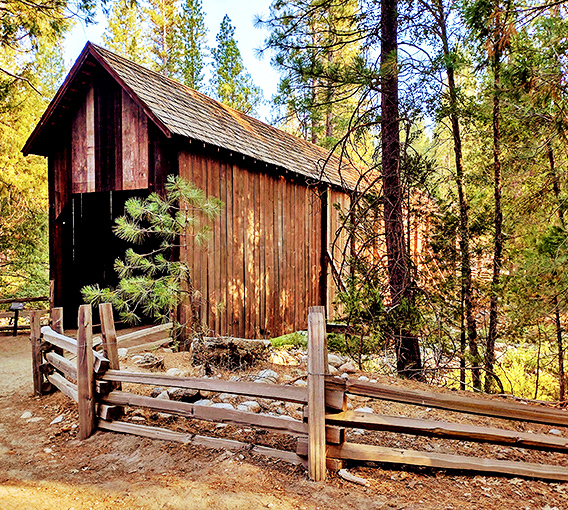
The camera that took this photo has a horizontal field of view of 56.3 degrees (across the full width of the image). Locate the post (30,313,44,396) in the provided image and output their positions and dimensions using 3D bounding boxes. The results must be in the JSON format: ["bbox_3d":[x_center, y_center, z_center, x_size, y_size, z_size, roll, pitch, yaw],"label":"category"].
[{"bbox_3d":[-2.900,1.155,6.230,0.120,1.010,0.120,-1,0,-12],"label":"post"}]

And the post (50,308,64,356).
[{"bbox_3d":[-2.740,1.120,6.430,0.130,1.020,0.120,0,0,-12],"label":"post"}]

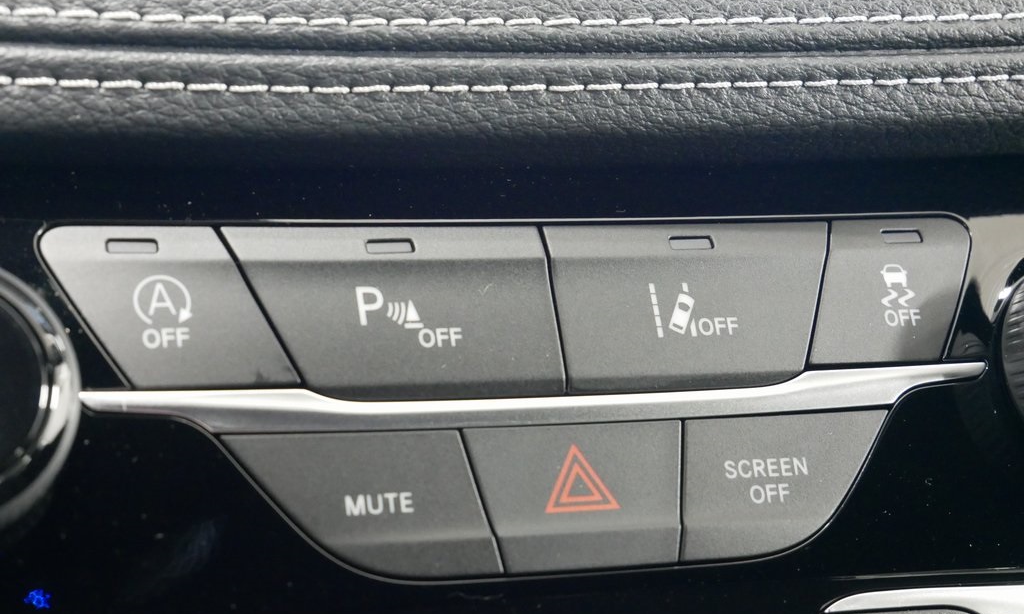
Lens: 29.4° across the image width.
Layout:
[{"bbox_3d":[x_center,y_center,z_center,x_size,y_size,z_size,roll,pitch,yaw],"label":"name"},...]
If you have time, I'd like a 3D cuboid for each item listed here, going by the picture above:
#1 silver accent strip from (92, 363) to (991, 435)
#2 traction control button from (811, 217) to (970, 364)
[{"bbox_3d":[0.007,0.014,0.279,0.135,0.007,0.008,-1,-23,-17],"label":"silver accent strip"},{"bbox_3d":[0.057,-0.001,0.301,0.032,0.024,0.009,-1,-23,-17],"label":"traction control button"}]

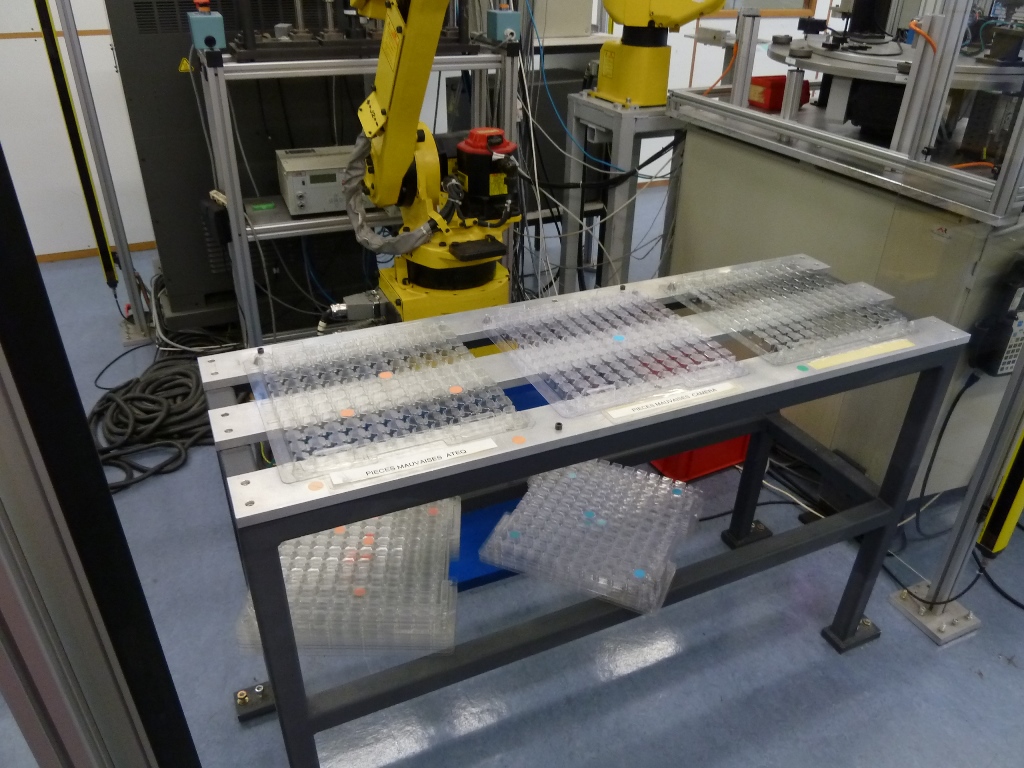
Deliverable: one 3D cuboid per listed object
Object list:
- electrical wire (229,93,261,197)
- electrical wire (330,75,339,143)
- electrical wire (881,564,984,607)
[{"bbox_3d":[-0.970,-0.863,2.680,0.063,0.392,0.038,-12,33,-23],"label":"electrical wire"},{"bbox_3d":[-0.663,-1.025,2.785,0.020,0.255,0.015,-12,33,-23],"label":"electrical wire"},{"bbox_3d":[1.221,0.540,2.161,0.158,0.138,0.218,-12,33,-23],"label":"electrical wire"}]

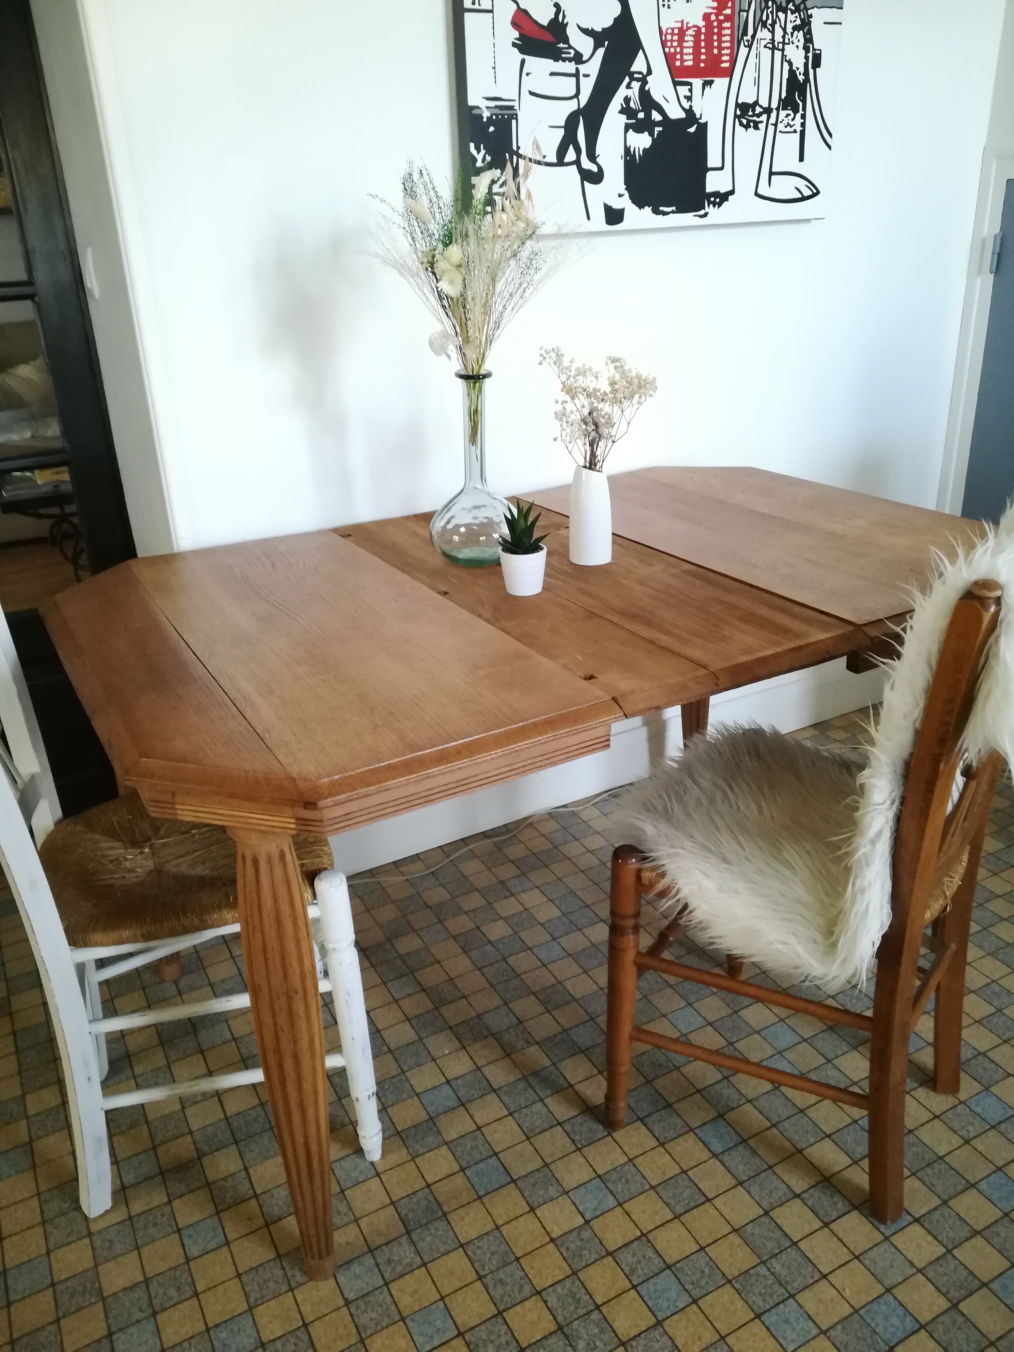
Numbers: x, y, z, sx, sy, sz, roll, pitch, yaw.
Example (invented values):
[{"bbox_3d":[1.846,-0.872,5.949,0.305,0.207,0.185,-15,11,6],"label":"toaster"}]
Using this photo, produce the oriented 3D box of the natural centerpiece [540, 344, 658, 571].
[{"bbox_3d":[0.138,-0.326,1.531,0.166,0.314,0.144,-2,23,1],"label":"natural centerpiece"}]

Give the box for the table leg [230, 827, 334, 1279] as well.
[{"bbox_3d":[-0.248,0.457,1.190,0.078,0.658,0.078,4,24,15],"label":"table leg"}]

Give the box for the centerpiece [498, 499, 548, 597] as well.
[{"bbox_3d":[0.022,-0.185,1.447,0.071,0.131,0.071,-2,23,1],"label":"centerpiece"}]

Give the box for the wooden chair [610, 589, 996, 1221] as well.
[{"bbox_3d":[0.420,0.230,1.368,0.424,0.880,0.433,15,29,35],"label":"wooden chair"}]

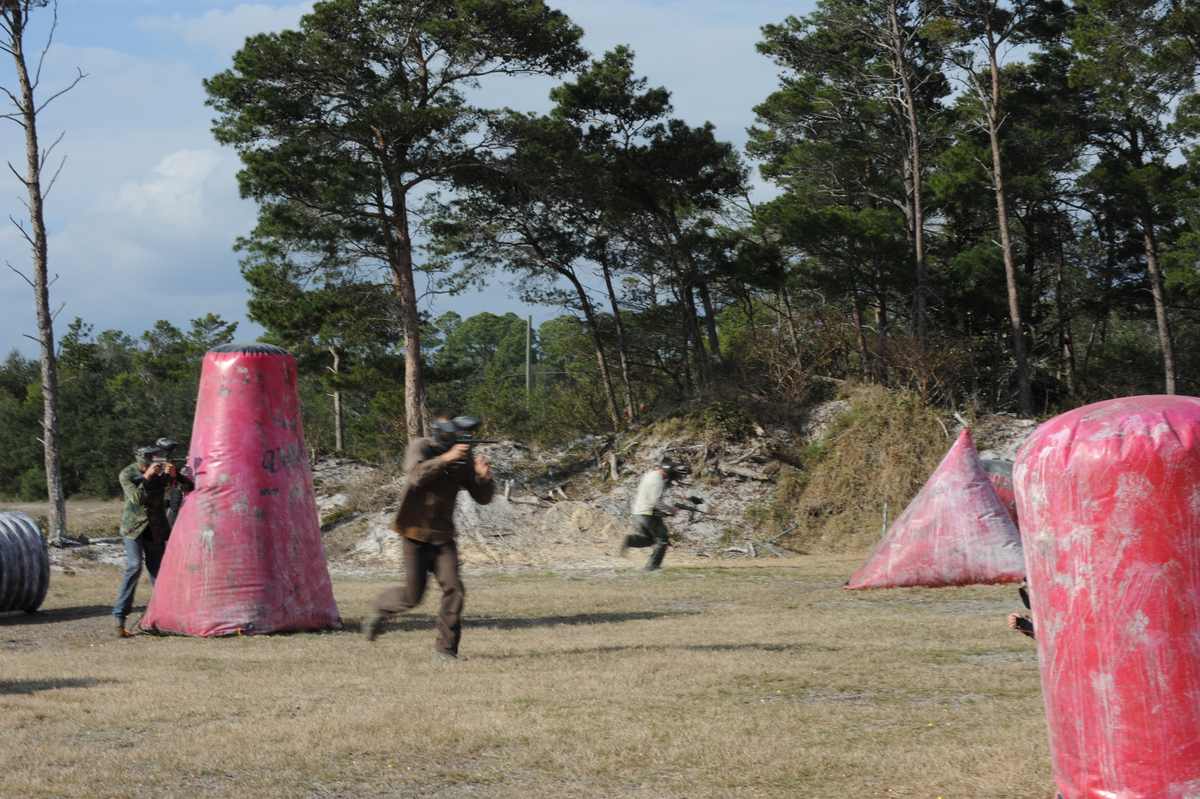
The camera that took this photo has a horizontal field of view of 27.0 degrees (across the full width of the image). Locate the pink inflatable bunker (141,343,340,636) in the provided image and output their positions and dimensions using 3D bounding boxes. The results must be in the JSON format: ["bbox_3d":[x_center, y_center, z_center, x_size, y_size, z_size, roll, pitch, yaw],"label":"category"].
[{"bbox_3d":[-2.930,0.715,20.400,1.250,2.360,1.250,1,-2,-34],"label":"pink inflatable bunker"}]

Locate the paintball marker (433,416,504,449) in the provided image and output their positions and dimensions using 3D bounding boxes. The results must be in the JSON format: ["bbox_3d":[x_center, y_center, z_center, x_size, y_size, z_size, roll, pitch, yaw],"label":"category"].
[{"bbox_3d":[-0.903,0.245,17.000,0.600,0.250,0.120,-1,-2,40],"label":"paintball marker"}]

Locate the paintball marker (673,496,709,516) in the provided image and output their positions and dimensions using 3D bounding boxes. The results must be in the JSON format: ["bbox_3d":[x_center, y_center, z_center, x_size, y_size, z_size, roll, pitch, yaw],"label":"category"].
[{"bbox_3d":[1.215,1.413,33.200,0.520,0.250,0.110,16,-3,5],"label":"paintball marker"}]

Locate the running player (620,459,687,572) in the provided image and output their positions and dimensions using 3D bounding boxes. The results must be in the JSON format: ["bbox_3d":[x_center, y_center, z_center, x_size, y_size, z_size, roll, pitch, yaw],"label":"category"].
[{"bbox_3d":[0.706,1.550,33.400,0.920,1.530,0.580,0,-2,0],"label":"running player"}]

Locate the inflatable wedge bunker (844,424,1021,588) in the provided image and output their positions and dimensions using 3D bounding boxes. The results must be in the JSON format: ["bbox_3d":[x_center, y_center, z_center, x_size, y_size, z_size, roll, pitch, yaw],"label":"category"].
[{"bbox_3d":[4.030,1.260,29.200,2.350,1.820,1.900,0,-2,-7],"label":"inflatable wedge bunker"}]

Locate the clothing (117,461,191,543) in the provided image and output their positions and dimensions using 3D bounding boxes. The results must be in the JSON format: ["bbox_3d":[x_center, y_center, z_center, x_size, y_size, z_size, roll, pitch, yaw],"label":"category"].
[{"bbox_3d":[-3.640,0.850,20.400,0.470,0.680,0.540,-1,-2,38],"label":"clothing"}]

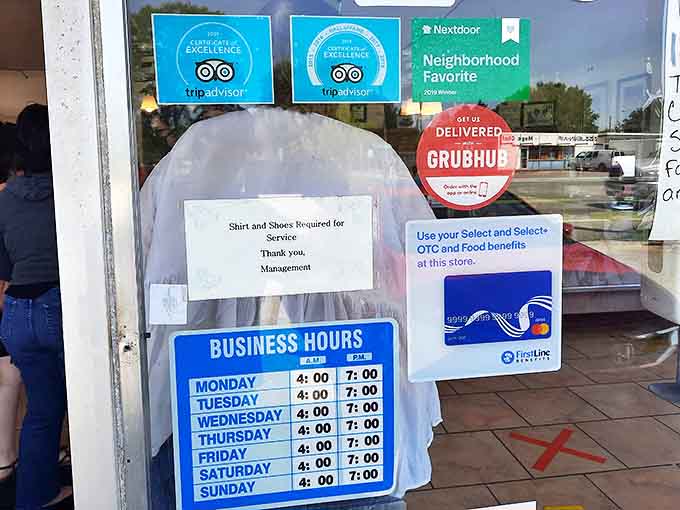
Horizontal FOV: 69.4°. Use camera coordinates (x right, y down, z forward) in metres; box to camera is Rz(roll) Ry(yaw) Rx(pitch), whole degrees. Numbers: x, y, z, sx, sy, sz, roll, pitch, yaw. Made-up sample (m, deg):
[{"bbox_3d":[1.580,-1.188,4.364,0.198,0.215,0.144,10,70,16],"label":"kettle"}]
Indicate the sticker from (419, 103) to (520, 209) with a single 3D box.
[{"bbox_3d":[0.170,-0.129,0.657,0.139,0.139,0.003,-3,6,-8],"label":"sticker"}]

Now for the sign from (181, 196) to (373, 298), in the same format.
[{"bbox_3d":[-0.074,-0.010,0.633,0.238,0.125,0.004,-2,6,-8],"label":"sign"}]

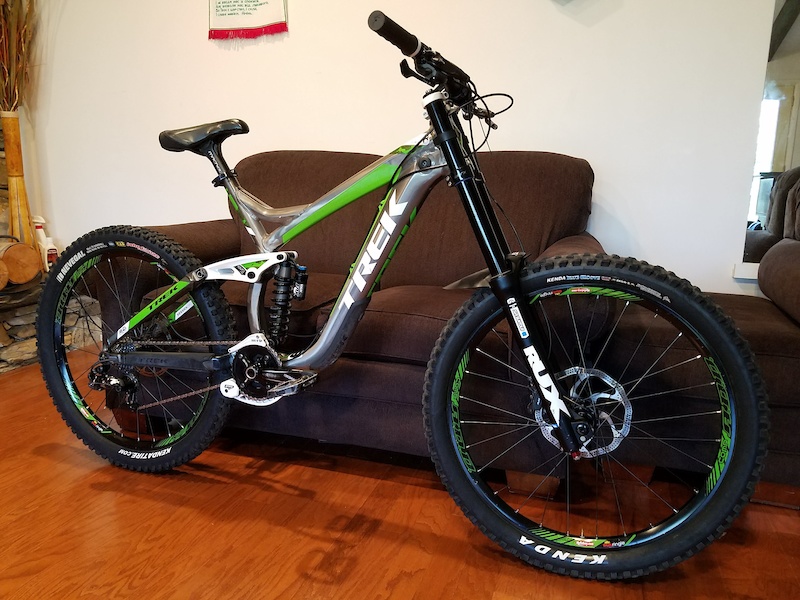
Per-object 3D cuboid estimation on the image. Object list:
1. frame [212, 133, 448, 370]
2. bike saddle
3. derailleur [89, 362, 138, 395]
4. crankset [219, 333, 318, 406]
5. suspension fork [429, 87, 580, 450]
[{"bbox_3d":[-0.182,-0.094,1.450,0.650,0.600,0.110,5,11,21],"label":"frame"},{"bbox_3d":[-0.493,-0.414,1.528,0.270,0.085,0.140,5,11,21],"label":"bike saddle"},{"bbox_3d":[-0.776,0.214,1.640,0.140,0.105,0.075,5,11,21],"label":"derailleur"},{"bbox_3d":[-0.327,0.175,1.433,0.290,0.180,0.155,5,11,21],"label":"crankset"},{"bbox_3d":[0.242,-0.066,1.289,0.125,0.790,0.200,-22,0,23],"label":"suspension fork"}]

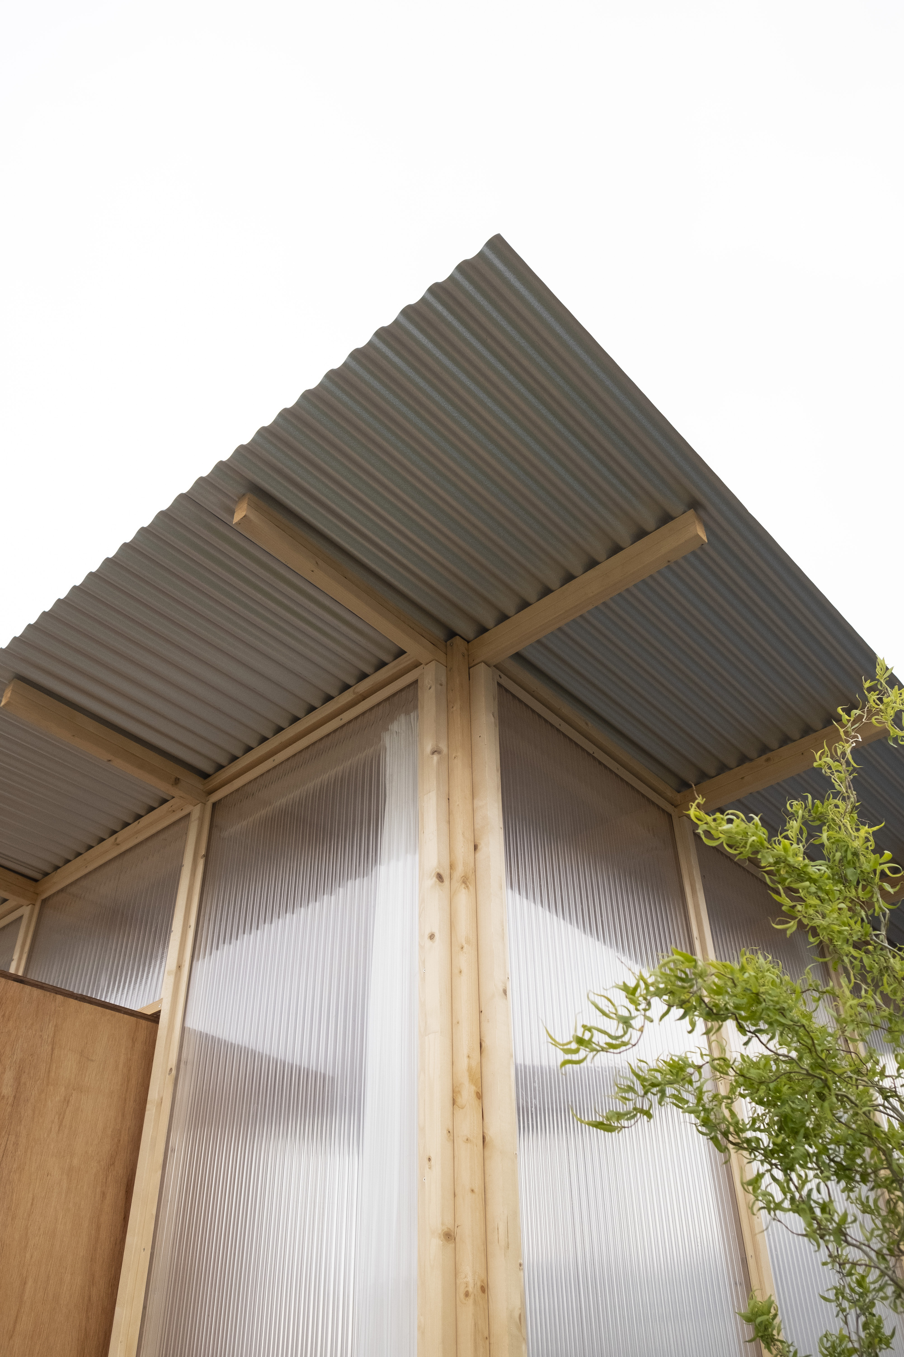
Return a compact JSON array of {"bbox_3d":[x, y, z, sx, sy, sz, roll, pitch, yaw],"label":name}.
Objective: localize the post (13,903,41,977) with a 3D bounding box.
[{"bbox_3d":[-1.535,1.961,3.023,0.085,2.740,0.089,-30,-46,32],"label":"post"}]

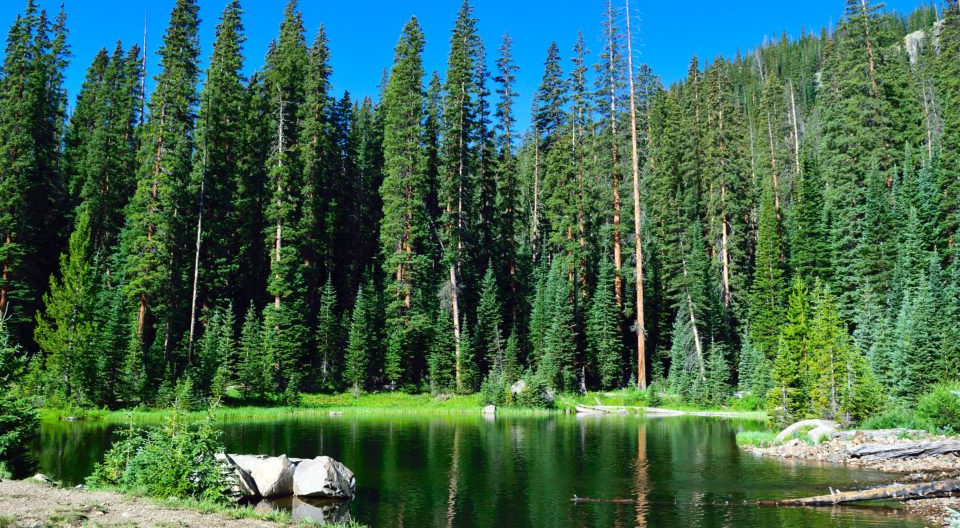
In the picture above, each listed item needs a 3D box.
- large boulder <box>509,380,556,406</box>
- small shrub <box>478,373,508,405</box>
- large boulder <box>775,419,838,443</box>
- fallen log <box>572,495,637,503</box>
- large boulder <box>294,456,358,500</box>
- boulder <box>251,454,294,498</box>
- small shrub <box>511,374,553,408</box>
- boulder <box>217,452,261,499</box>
[{"bbox_3d":[2.002,4.889,27.371,1.580,0.900,1.150,1,-7,4],"label":"large boulder"},{"bbox_3d":[0.510,4.602,26.622,1.000,1.200,1.000,1,-7,1],"label":"small shrub"},{"bbox_3d":[7.635,3.922,16.906,1.320,0.420,0.950,-2,-7,24],"label":"large boulder"},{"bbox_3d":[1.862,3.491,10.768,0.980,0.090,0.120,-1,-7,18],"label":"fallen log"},{"bbox_3d":[-2.317,3.161,10.797,0.880,0.530,0.740,2,-7,-11],"label":"large boulder"},{"bbox_3d":[-3.093,3.140,10.791,0.580,0.540,0.720,3,-7,-15],"label":"boulder"},{"bbox_3d":[1.934,4.626,26.421,1.400,1.200,1.200,1,-7,4],"label":"small shrub"},{"bbox_3d":[-3.539,3.100,10.610,0.620,0.560,0.800,3,-7,-18],"label":"boulder"}]

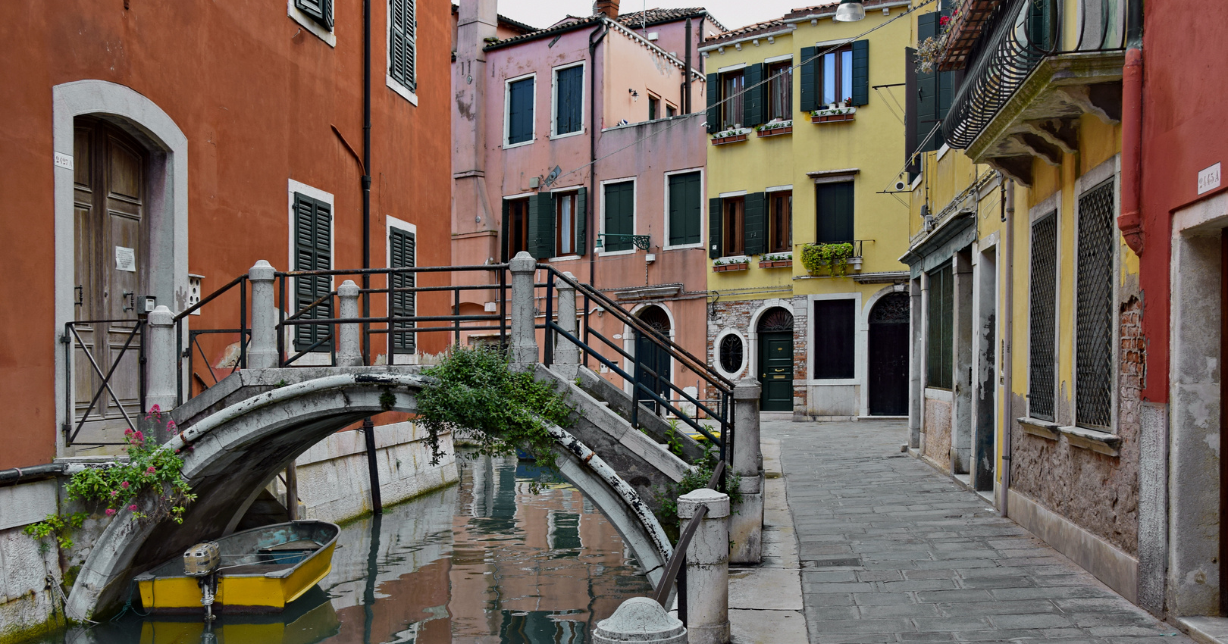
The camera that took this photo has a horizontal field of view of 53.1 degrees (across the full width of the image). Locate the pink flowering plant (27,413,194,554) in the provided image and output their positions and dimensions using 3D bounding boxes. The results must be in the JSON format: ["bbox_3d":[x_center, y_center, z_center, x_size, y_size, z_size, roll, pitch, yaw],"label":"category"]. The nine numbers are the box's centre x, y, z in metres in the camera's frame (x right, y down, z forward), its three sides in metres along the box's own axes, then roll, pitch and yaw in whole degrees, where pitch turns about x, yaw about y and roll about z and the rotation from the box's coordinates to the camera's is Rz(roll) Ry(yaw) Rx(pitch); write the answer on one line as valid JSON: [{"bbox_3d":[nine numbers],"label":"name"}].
[{"bbox_3d":[-4.142,1.296,10.110,1.250,1.130,0.620,0,-1,10],"label":"pink flowering plant"}]

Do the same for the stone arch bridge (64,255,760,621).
[{"bbox_3d":[-1.609,1.037,11.219,5.980,3.130,2.400,0,-1,10],"label":"stone arch bridge"}]

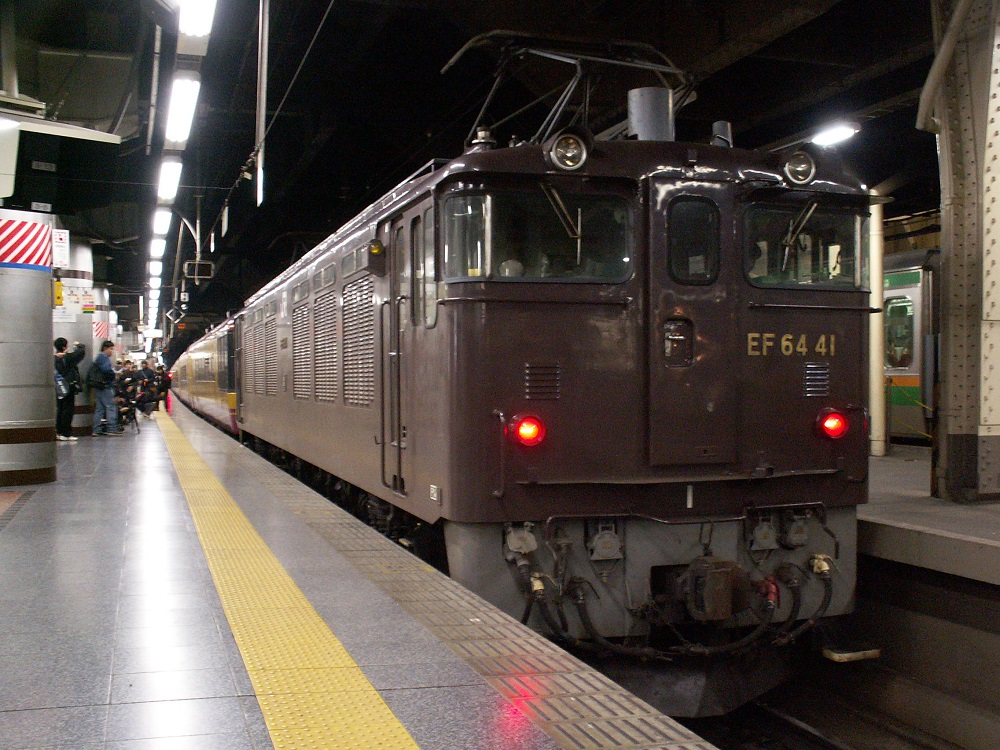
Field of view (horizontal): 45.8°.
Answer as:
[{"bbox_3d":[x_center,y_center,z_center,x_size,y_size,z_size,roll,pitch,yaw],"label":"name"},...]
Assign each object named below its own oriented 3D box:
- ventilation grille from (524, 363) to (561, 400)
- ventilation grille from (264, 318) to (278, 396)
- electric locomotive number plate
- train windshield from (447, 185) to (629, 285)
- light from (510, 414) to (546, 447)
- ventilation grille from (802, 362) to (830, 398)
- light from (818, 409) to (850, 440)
[{"bbox_3d":[0.243,0.036,6.647,0.198,0.206,0.025,0,0,-8],"label":"ventilation grille"},{"bbox_3d":[-3.072,-0.230,15.912,0.050,1.029,1.382,0,0,-17],"label":"ventilation grille"},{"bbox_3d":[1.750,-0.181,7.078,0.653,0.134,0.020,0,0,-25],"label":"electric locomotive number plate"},{"bbox_3d":[0.215,-0.778,6.748,1.050,0.517,0.302,0,0,-12],"label":"train windshield"},{"bbox_3d":[0.165,0.310,6.597,0.175,0.175,0.090,0,0,-17],"label":"light"},{"bbox_3d":[1.918,0.029,7.146,0.198,0.206,0.025,0,0,-25],"label":"ventilation grille"},{"bbox_3d":[2.002,0.303,7.144,0.175,0.175,0.090,0,0,-17],"label":"light"}]

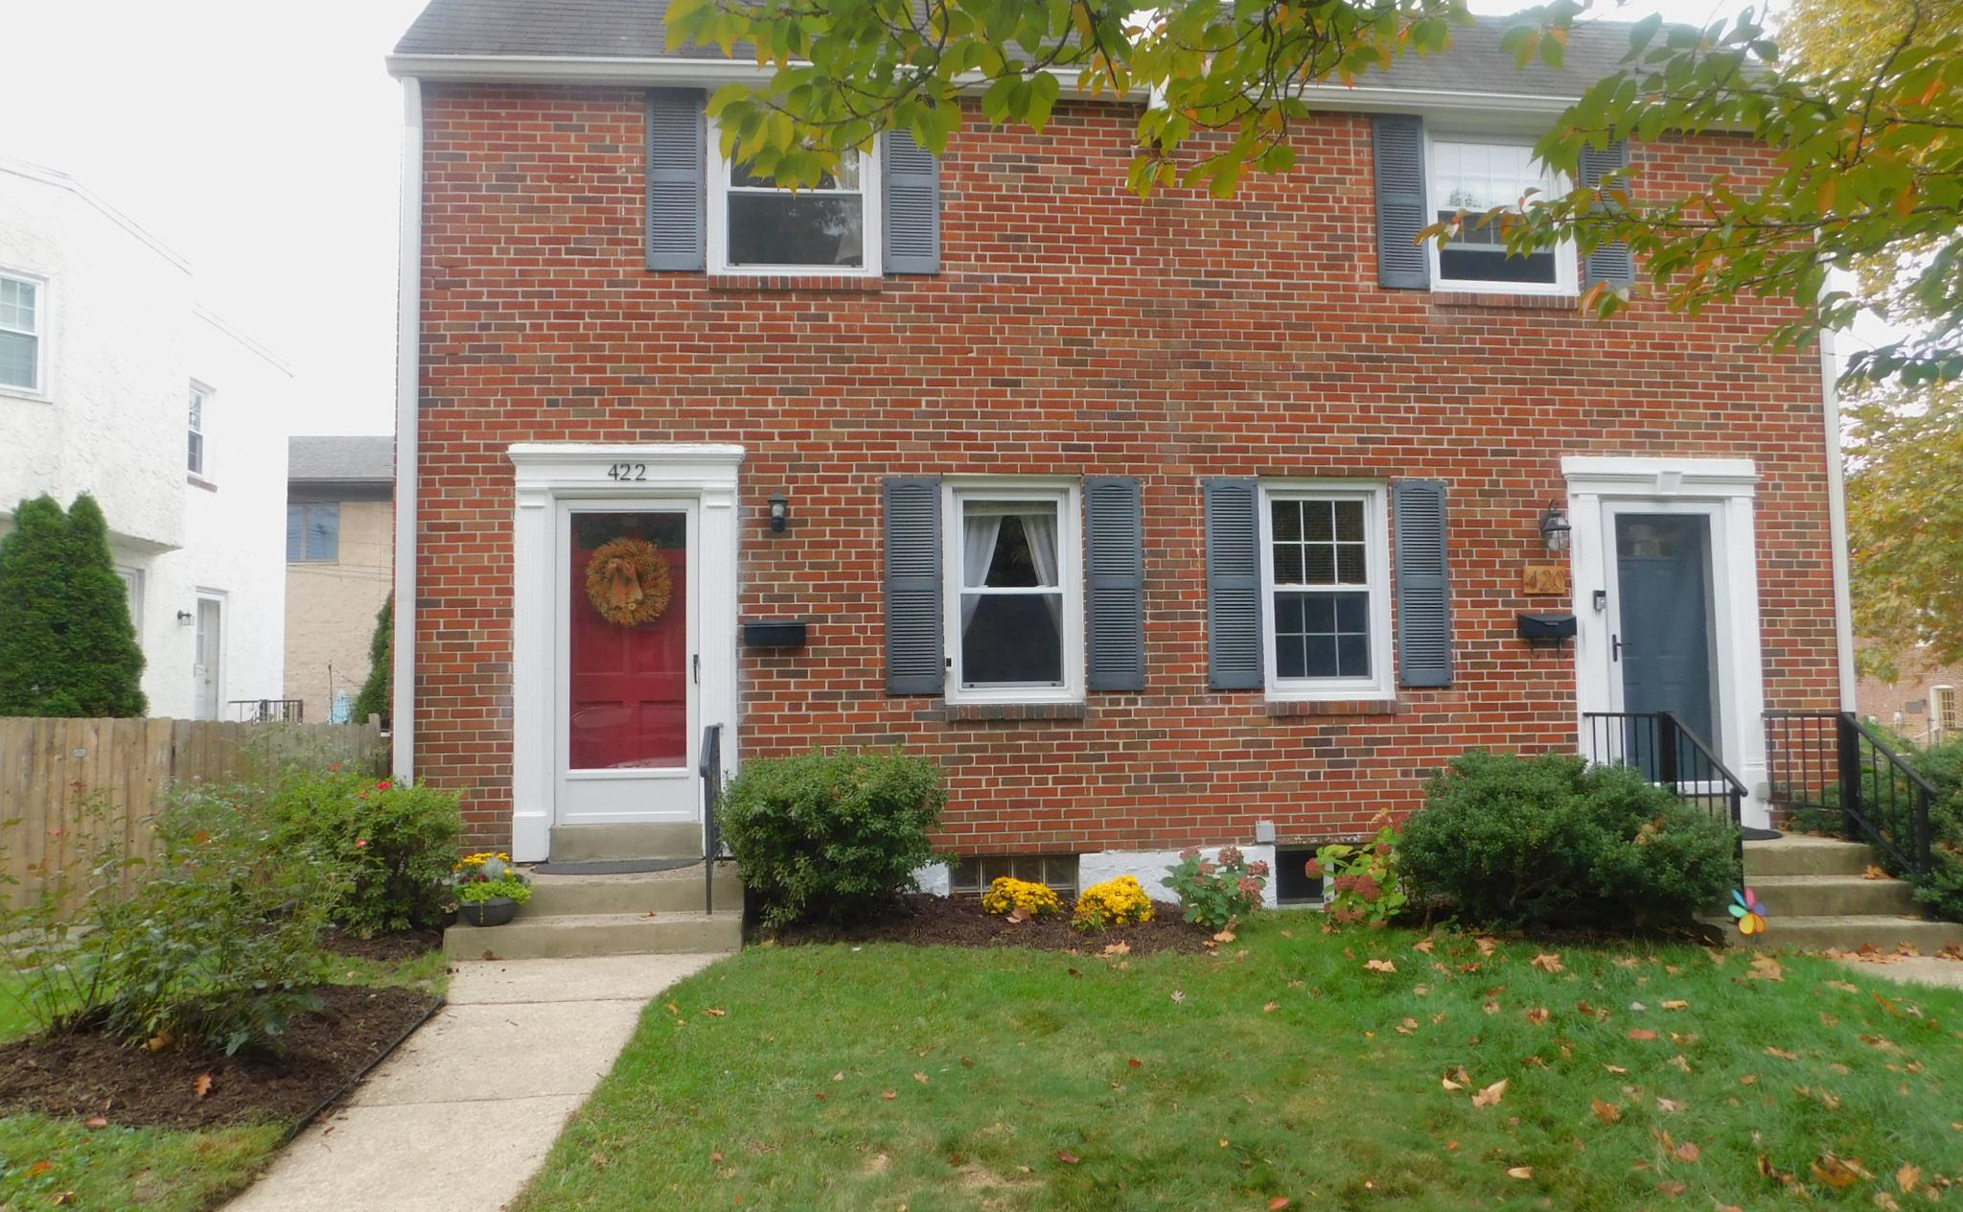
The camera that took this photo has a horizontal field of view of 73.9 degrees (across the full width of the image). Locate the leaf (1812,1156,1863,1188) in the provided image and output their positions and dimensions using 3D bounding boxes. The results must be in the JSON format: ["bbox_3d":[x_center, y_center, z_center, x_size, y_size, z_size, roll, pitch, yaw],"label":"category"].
[{"bbox_3d":[2.837,1.881,4.352,0.155,0.060,0.120,-3,-4,32],"label":"leaf"}]

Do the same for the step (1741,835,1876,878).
[{"bbox_3d":[4.734,1.597,8.421,1.420,0.177,0.885,0,-4,-7],"label":"step"}]

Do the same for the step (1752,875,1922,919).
[{"bbox_3d":[4.805,1.734,7.804,1.420,0.180,0.340,0,-4,-7],"label":"step"}]

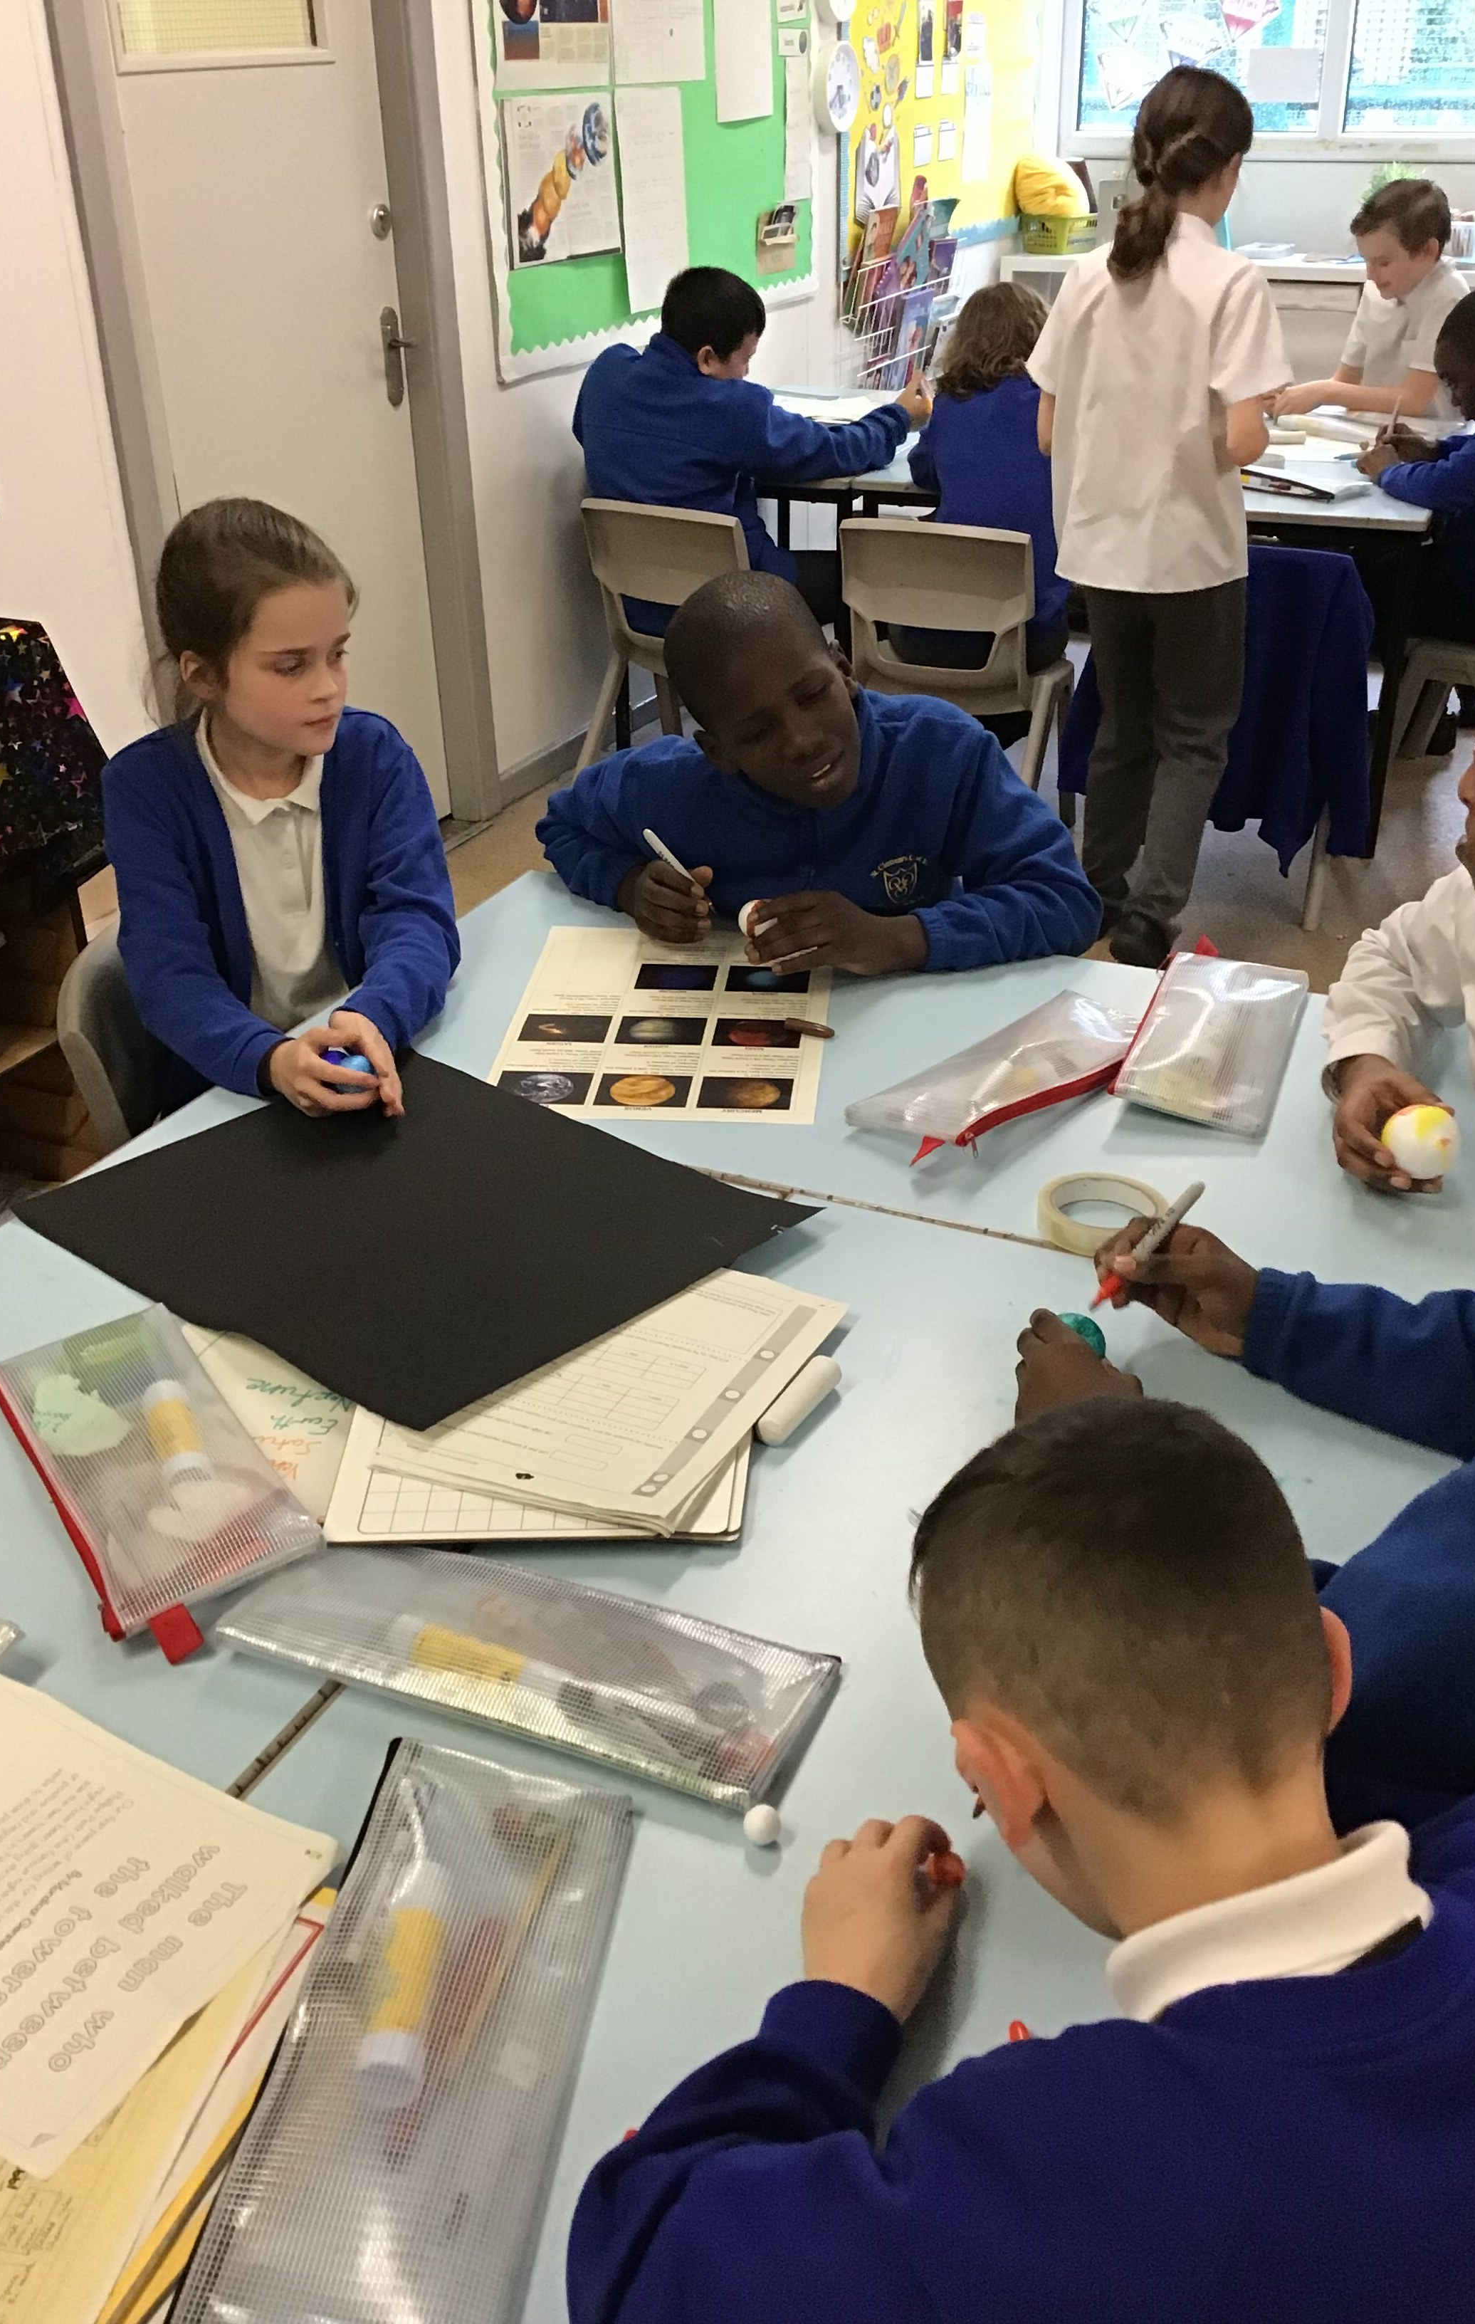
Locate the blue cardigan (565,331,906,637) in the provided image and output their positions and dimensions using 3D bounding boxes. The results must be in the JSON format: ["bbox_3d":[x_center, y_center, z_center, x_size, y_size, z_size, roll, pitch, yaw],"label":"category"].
[{"bbox_3d":[-0.005,-1.352,4.109,0.520,0.500,0.550,13,32,24],"label":"blue cardigan"}]

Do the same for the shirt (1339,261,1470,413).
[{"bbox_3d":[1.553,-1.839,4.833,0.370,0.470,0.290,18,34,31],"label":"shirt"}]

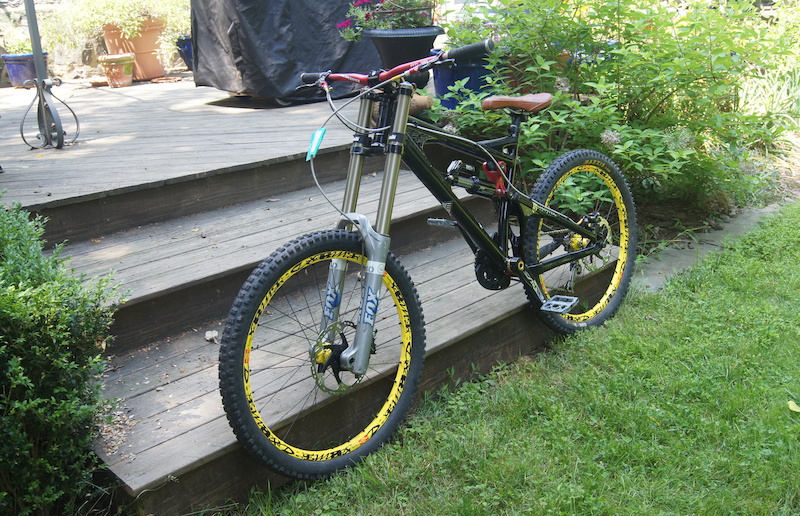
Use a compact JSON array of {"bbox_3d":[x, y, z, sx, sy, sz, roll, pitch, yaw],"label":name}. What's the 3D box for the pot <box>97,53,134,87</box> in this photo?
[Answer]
[{"bbox_3d":[-2.414,-1.595,6.250,0.310,0.285,0.310,-1,19,0],"label":"pot"}]

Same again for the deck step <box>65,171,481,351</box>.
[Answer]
[{"bbox_3d":[-0.548,-0.057,3.074,2.100,0.183,0.735,-19,26,-41],"label":"deck step"}]

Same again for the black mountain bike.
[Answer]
[{"bbox_3d":[0.214,-0.093,2.315,1.850,1.100,0.770,-20,17,-38],"label":"black mountain bike"}]

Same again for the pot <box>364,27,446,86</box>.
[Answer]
[{"bbox_3d":[0.026,-1.498,5.500,0.600,0.430,0.600,-1,19,0],"label":"pot"}]

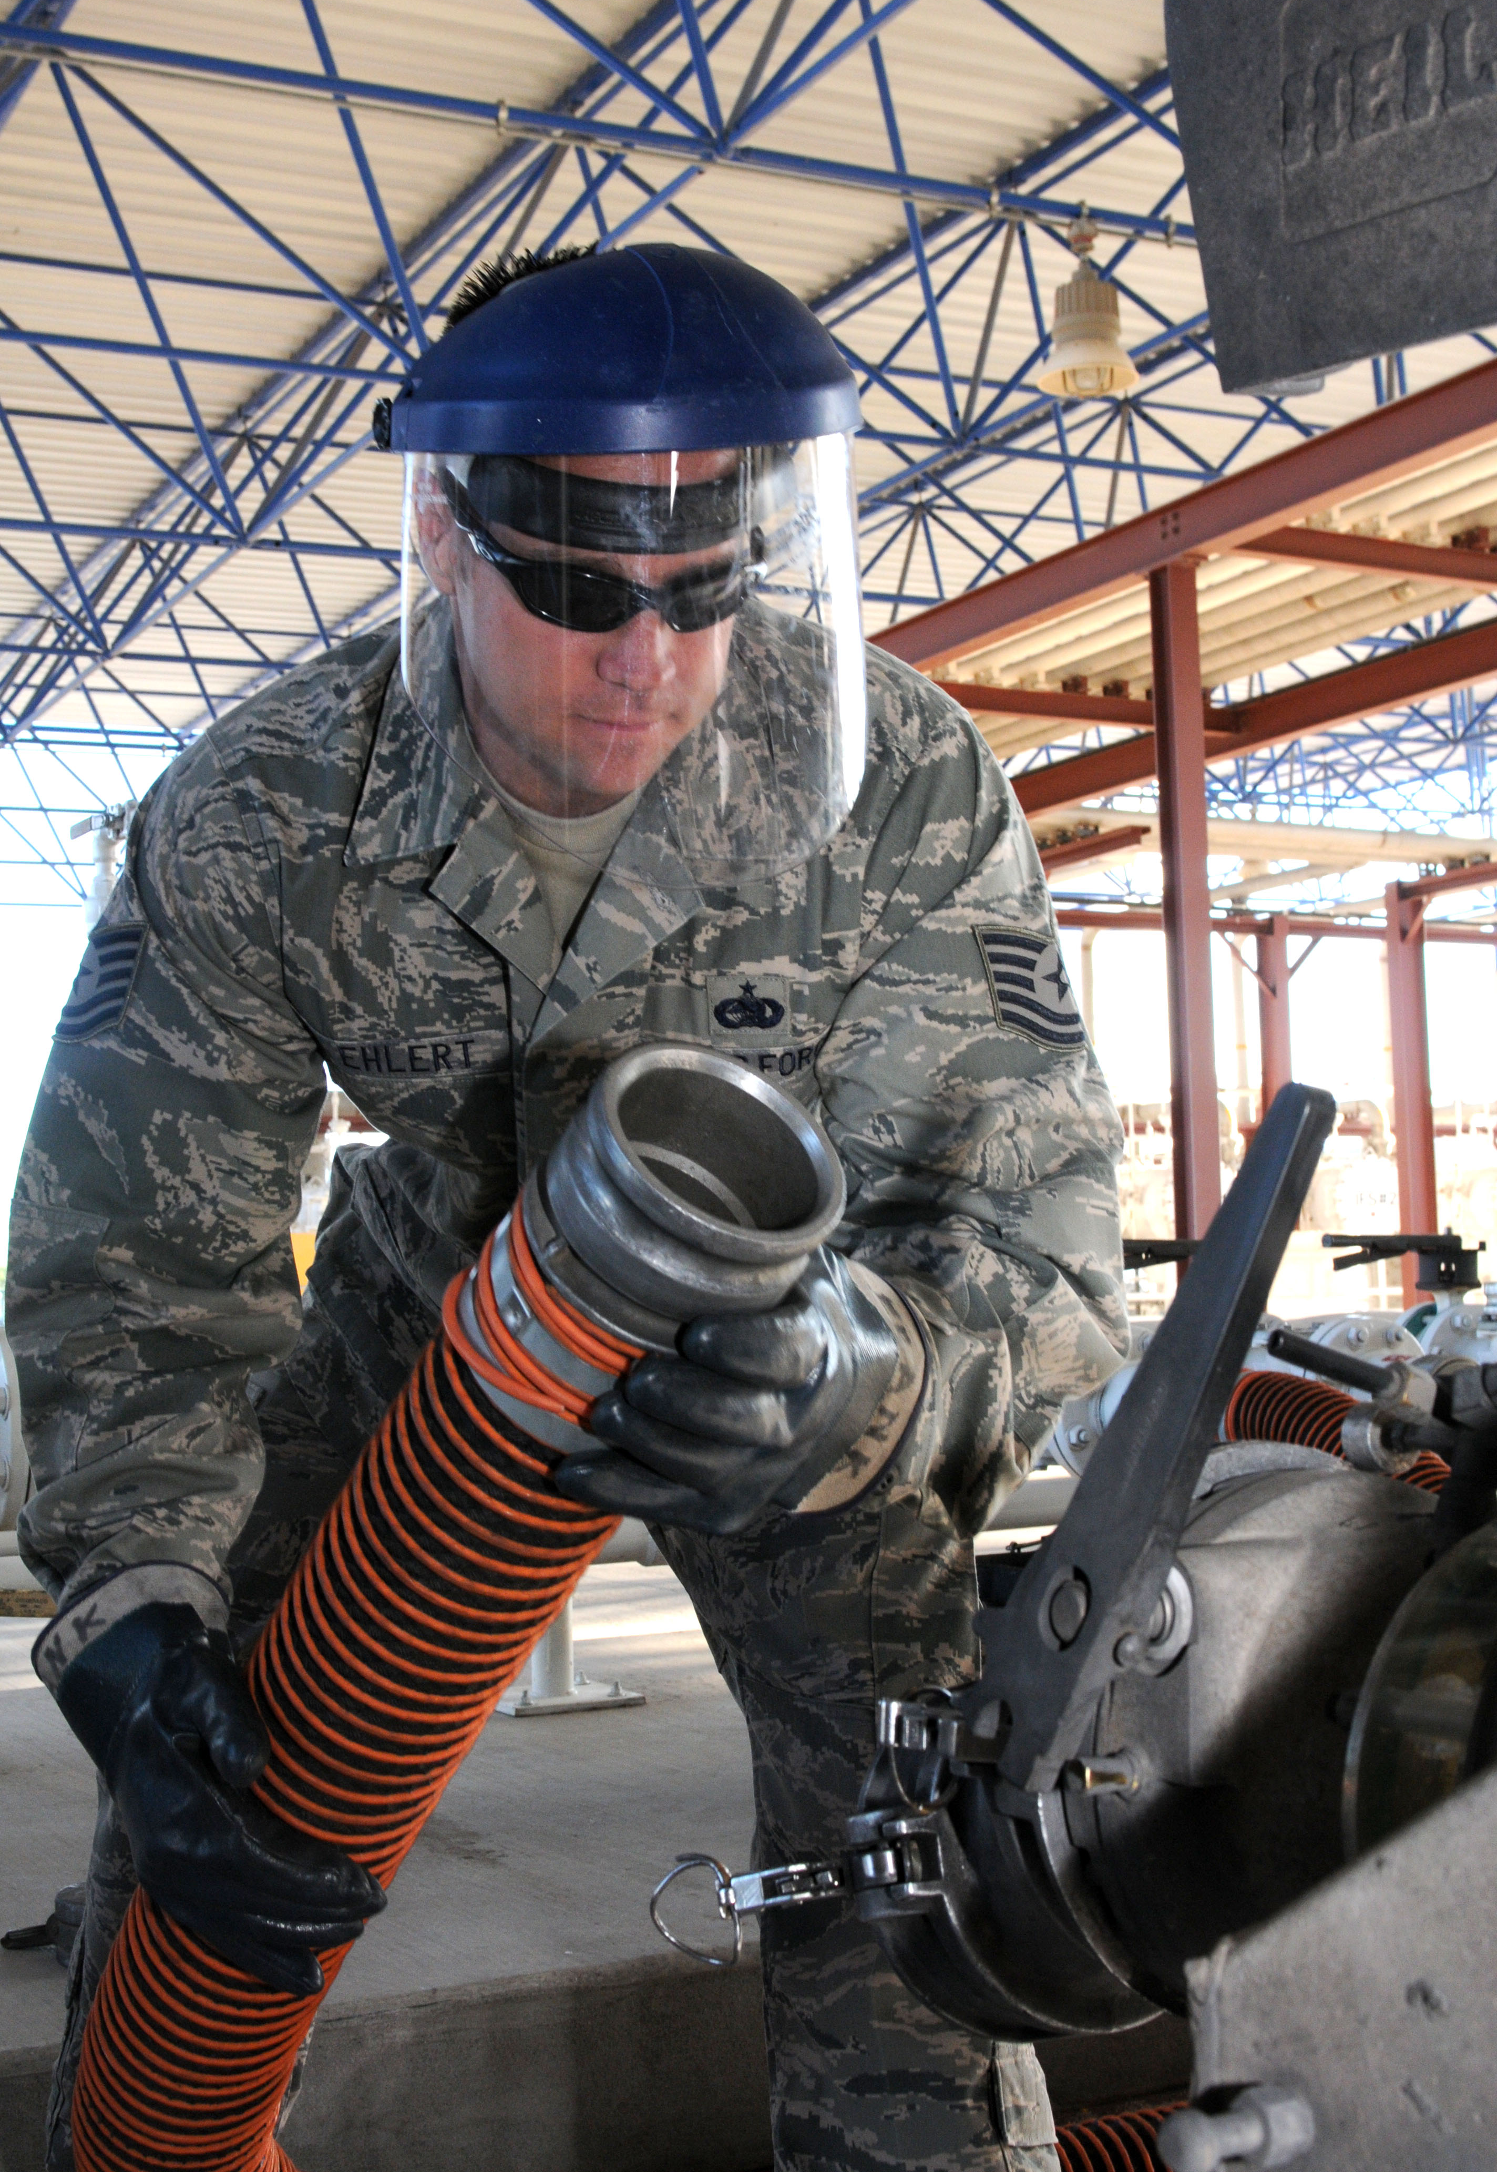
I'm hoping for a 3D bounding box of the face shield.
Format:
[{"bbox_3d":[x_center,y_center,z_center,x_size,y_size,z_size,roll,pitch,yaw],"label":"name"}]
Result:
[{"bbox_3d":[-0.033,-0.221,1.315,0.238,0.210,0.150,-9,19,-18],"label":"face shield"}]

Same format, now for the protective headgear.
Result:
[{"bbox_3d":[-0.053,-0.277,1.349,0.250,0.300,0.260,-9,19,-18],"label":"protective headgear"}]

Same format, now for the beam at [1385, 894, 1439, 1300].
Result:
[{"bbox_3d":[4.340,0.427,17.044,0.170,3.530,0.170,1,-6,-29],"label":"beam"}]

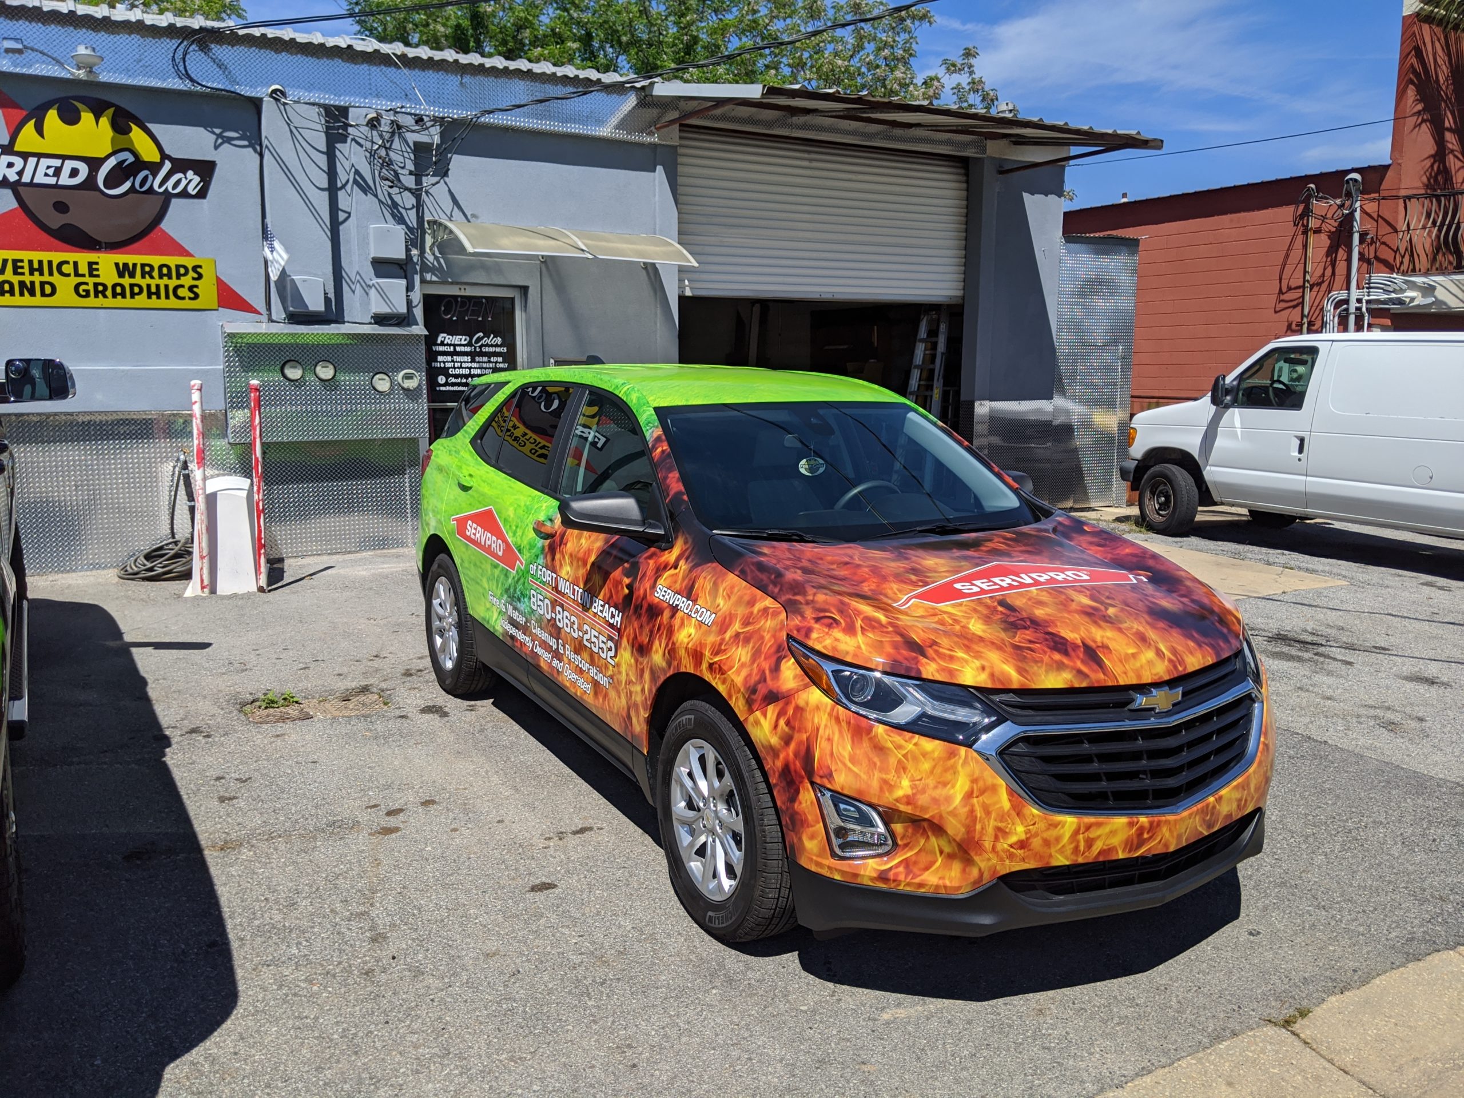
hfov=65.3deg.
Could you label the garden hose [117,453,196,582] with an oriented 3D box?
[{"bbox_3d":[-4.270,-0.245,8.620,0.700,0.880,0.580,-4,9,-27],"label":"garden hose"}]

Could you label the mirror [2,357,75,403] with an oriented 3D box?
[{"bbox_3d":[-3.096,-0.753,5.100,0.275,0.195,0.160,-4,10,-29],"label":"mirror"}]

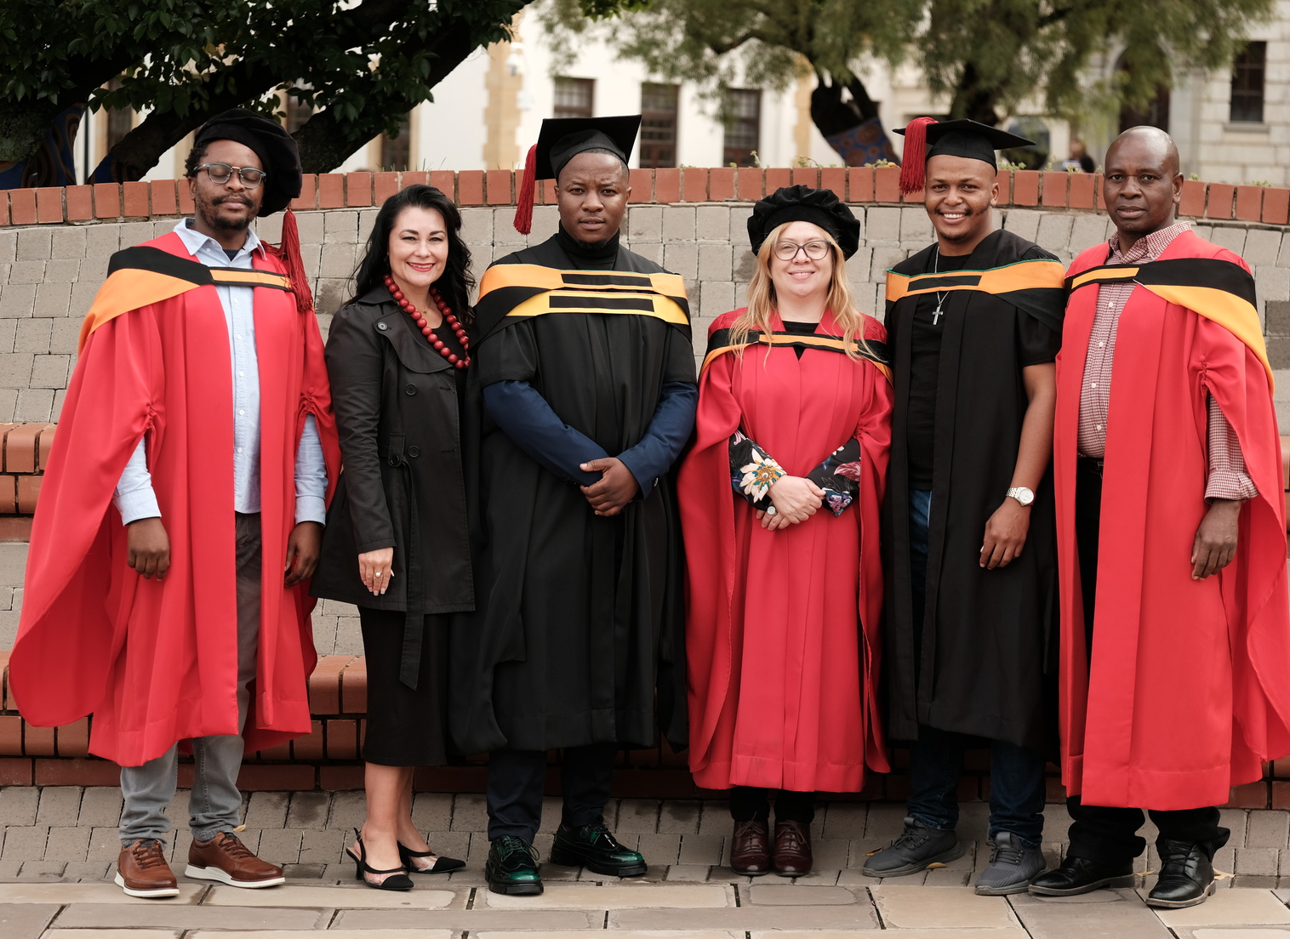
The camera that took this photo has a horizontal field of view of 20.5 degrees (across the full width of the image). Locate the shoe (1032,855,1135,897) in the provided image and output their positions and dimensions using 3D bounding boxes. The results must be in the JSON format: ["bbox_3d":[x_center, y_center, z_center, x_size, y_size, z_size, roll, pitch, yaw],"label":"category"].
[{"bbox_3d":[1.003,0.913,8.180,0.290,0.125,0.107,0,3,-32],"label":"shoe"}]

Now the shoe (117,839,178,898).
[{"bbox_3d":[-1.167,0.914,8.310,0.110,0.115,0.300,-2,5,-24],"label":"shoe"}]

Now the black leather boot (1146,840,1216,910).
[{"bbox_3d":[1.221,0.921,8.120,0.107,0.125,0.290,3,3,30],"label":"black leather boot"}]

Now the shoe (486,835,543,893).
[{"bbox_3d":[-0.302,0.904,8.170,0.110,0.117,0.293,1,3,-12],"label":"shoe"}]

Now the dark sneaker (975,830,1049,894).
[{"bbox_3d":[0.846,0.908,8.230,0.107,0.117,0.288,3,3,30],"label":"dark sneaker"}]

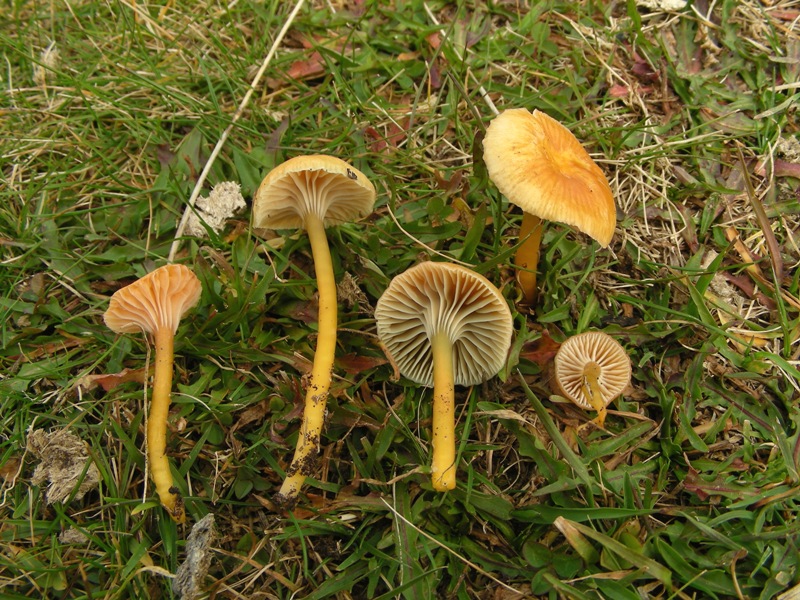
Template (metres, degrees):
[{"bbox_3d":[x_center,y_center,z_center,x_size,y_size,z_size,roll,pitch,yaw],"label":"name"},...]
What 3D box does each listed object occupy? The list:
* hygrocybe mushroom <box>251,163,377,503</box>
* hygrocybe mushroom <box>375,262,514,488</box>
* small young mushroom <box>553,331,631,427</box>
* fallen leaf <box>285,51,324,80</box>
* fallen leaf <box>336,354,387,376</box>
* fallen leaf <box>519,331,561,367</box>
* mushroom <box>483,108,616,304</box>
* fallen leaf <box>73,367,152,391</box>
[{"bbox_3d":[-0.027,0.005,0.262,0.040,0.038,0.109,2,67,0],"label":"hygrocybe mushroom"},{"bbox_3d":[0.011,0.022,0.253,0.042,0.042,0.071,-1,52,0],"label":"hygrocybe mushroom"},{"bbox_3d":[0.056,0.023,0.251,0.023,0.023,0.030,-7,39,-3],"label":"small young mushroom"},{"bbox_3d":[-0.038,-0.093,0.349,0.018,0.006,0.014,-11,55,-8],"label":"fallen leaf"},{"bbox_3d":[-0.012,0.020,0.266,0.017,0.005,0.009,-4,54,-3],"label":"fallen leaf"},{"bbox_3d":[0.043,0.015,0.270,0.015,0.006,0.014,4,54,3],"label":"fallen leaf"},{"bbox_3d":[0.046,-0.028,0.270,0.041,0.061,0.041,0,54,0],"label":"mushroom"},{"bbox_3d":[-0.086,0.024,0.264,0.022,0.006,0.010,-4,54,-3],"label":"fallen leaf"}]

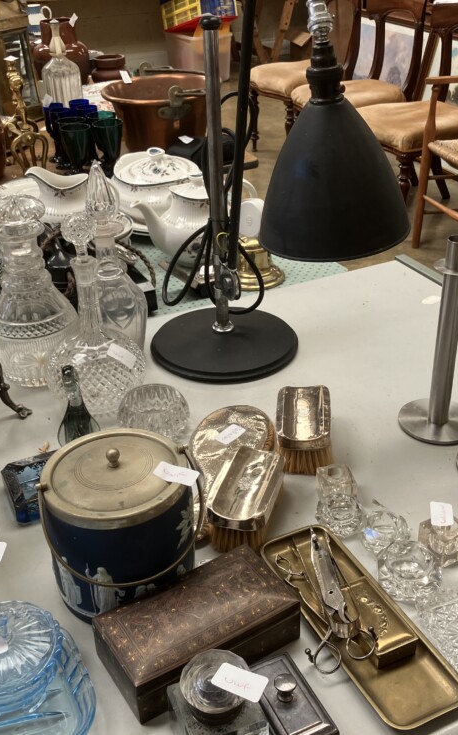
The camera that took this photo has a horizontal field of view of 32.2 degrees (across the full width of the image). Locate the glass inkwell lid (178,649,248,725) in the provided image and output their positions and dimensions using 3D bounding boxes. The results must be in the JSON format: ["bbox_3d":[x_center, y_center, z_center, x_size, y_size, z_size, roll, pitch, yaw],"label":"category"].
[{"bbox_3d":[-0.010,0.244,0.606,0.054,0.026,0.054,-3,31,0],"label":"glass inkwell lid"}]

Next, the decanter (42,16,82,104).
[{"bbox_3d":[-0.419,-0.721,1.980,0.099,0.270,0.099,-2,31,0],"label":"decanter"}]

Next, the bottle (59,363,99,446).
[{"bbox_3d":[-0.176,0.045,0.902,0.048,0.109,0.043,-2,31,0],"label":"bottle"}]

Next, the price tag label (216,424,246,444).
[{"bbox_3d":[0.002,0.075,0.890,0.018,0.001,0.033,24,39,36],"label":"price tag label"}]

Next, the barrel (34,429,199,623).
[{"bbox_3d":[-0.095,0.137,0.712,0.138,0.156,0.134,-1,31,1],"label":"barrel"}]

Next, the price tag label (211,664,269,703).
[{"bbox_3d":[0.008,0.230,0.581,0.038,0.001,0.021,12,34,23],"label":"price tag label"}]

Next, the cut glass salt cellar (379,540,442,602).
[{"bbox_3d":[0.174,0.198,0.767,0.059,0.026,0.059,-3,31,0],"label":"cut glass salt cellar"}]

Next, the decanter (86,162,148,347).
[{"bbox_3d":[-0.161,-0.139,1.092,0.088,0.291,0.088,-3,31,0],"label":"decanter"}]

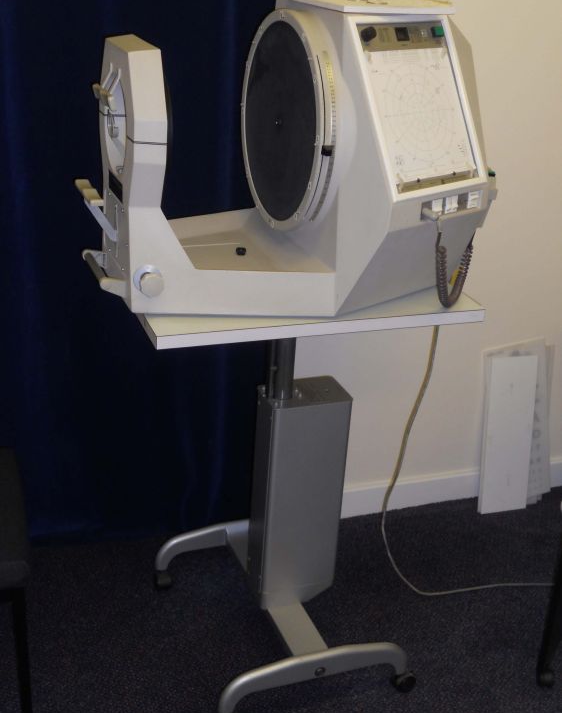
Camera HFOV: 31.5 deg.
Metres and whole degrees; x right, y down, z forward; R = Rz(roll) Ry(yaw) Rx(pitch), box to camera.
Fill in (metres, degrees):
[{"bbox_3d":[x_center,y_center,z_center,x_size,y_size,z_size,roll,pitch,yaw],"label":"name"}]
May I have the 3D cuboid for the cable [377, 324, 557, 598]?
[{"bbox_3d":[0.451,0.212,2.234,0.470,0.736,0.146,-6,25,-21],"label":"cable"}]

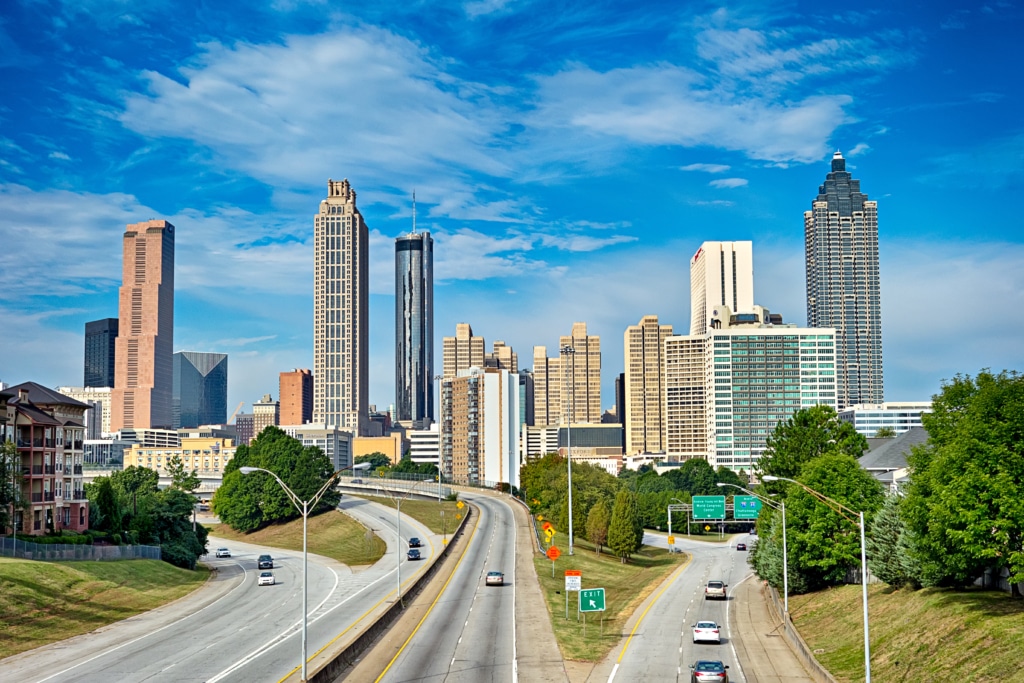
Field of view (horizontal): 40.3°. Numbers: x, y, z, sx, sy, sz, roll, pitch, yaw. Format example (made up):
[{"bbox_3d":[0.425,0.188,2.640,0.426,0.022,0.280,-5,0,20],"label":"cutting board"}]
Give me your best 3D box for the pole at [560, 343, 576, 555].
[{"bbox_3d":[8.244,15.791,203.429,2.200,30.850,2.200,-1,-6,0],"label":"pole"}]

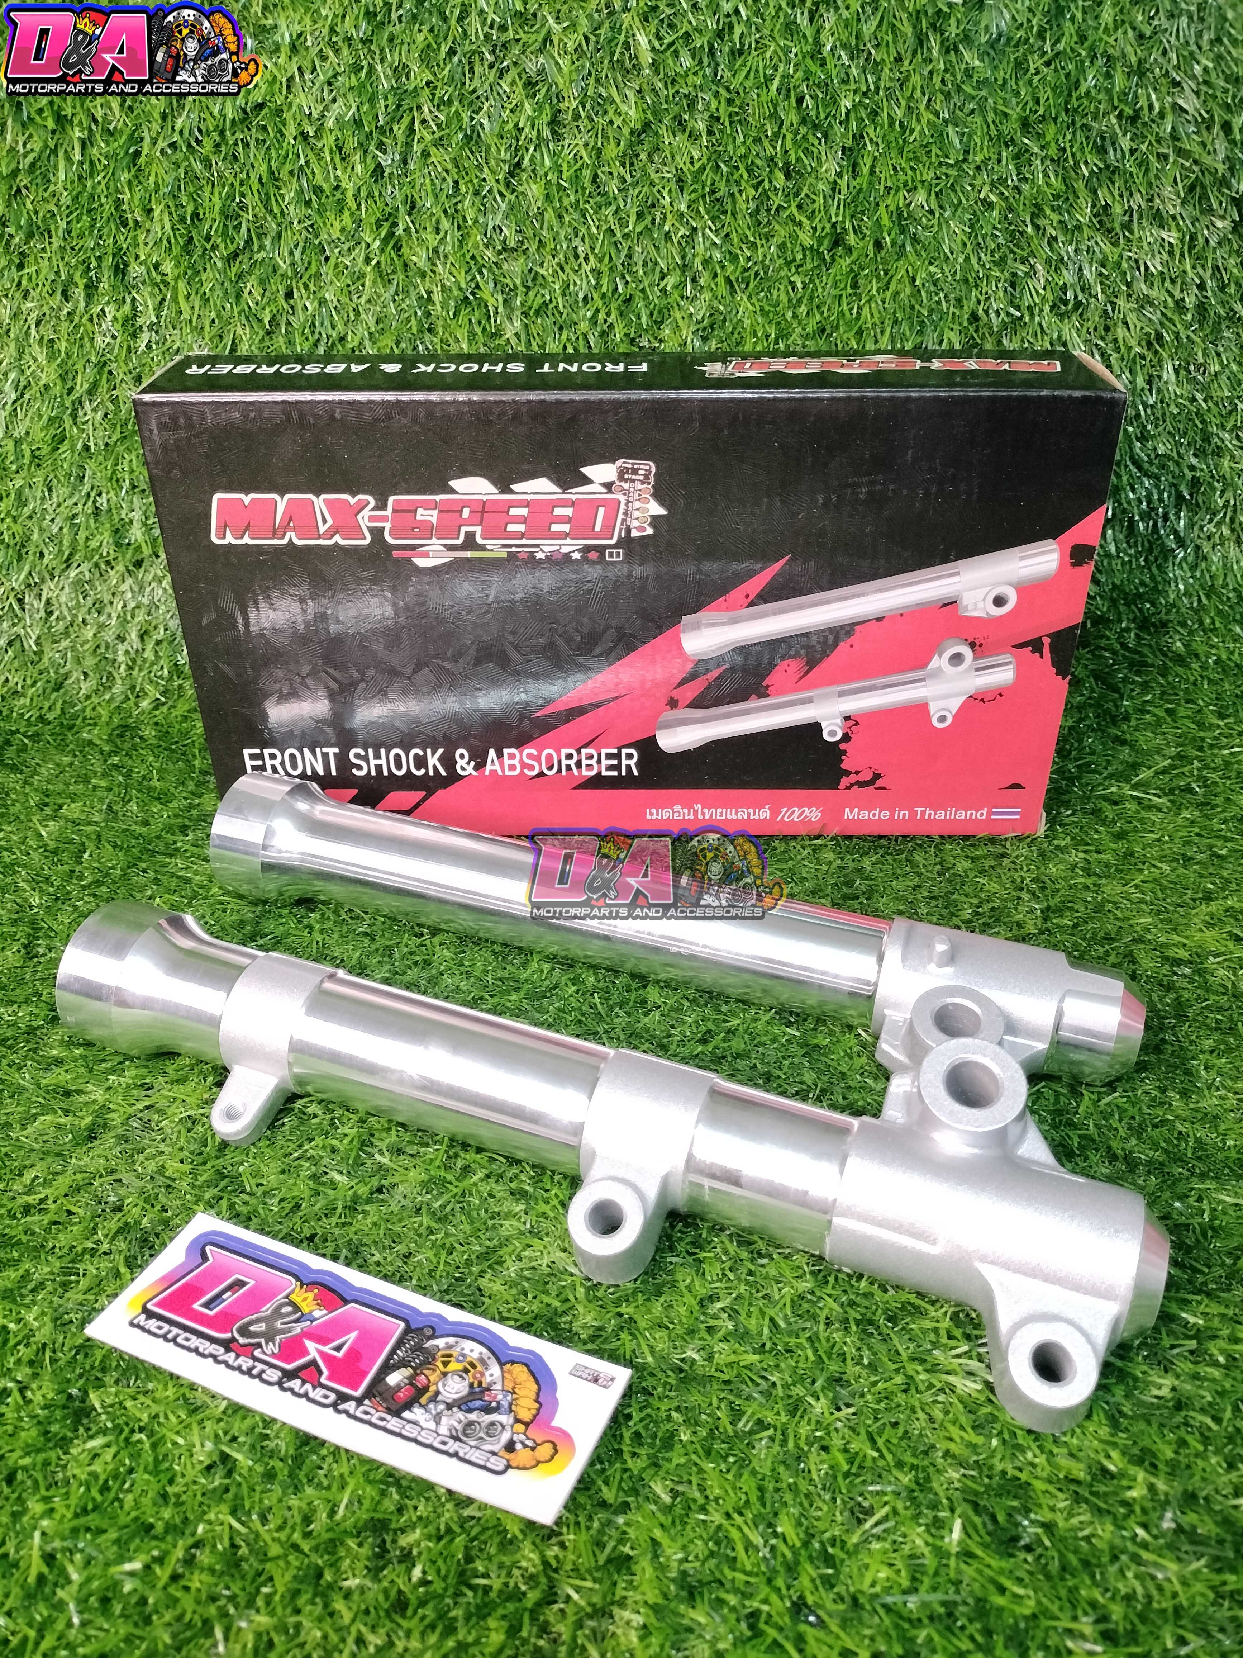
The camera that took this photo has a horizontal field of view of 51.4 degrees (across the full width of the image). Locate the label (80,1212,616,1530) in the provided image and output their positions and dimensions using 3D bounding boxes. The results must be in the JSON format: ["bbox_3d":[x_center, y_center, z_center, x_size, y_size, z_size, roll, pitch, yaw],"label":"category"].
[{"bbox_3d":[-0.065,0.126,0.313,0.127,0.003,0.042,12,32,20],"label":"label"}]

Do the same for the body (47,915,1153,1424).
[{"bbox_3d":[-0.015,0.073,0.349,0.301,0.044,0.077,12,52,18],"label":"body"}]

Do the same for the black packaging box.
[{"bbox_3d":[0.003,-0.083,0.476,0.312,0.165,0.059,0,33,1],"label":"black packaging box"}]

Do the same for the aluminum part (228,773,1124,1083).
[{"bbox_3d":[0.003,0.035,0.409,0.300,0.044,0.063,12,34,18],"label":"aluminum part"}]

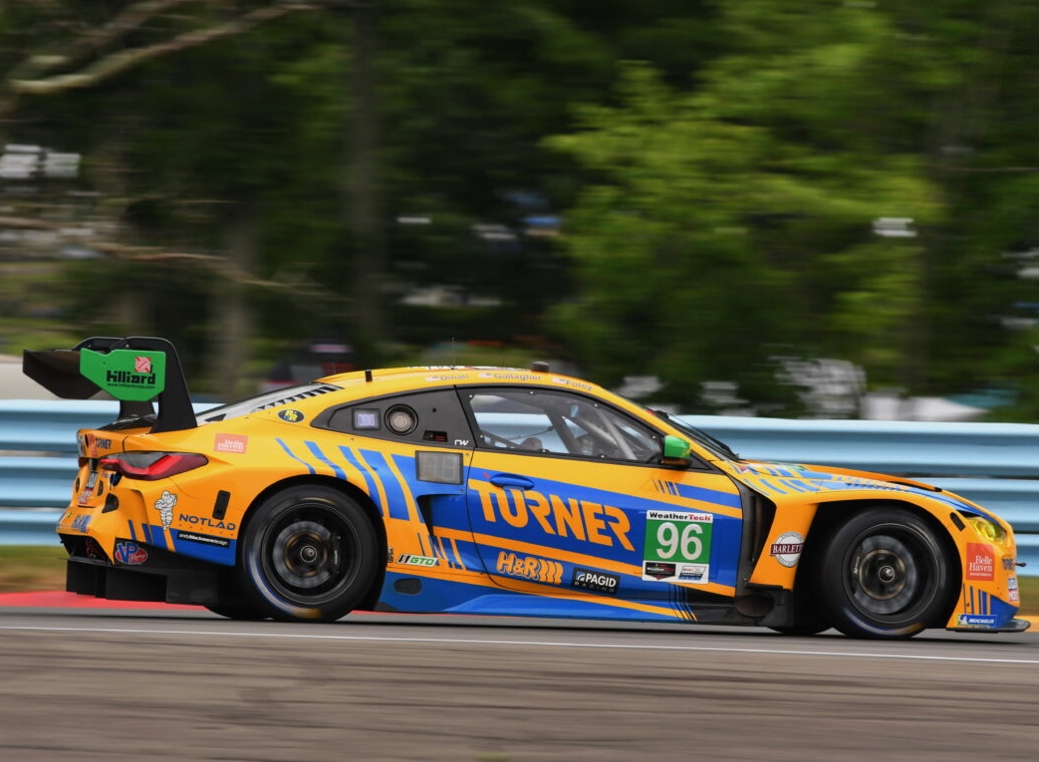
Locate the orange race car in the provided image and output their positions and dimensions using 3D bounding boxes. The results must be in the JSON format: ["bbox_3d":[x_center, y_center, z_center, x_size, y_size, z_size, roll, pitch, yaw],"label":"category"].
[{"bbox_3d":[0.110,0.555,40.735,5.020,1.380,2.050,2,-1,-12],"label":"orange race car"}]

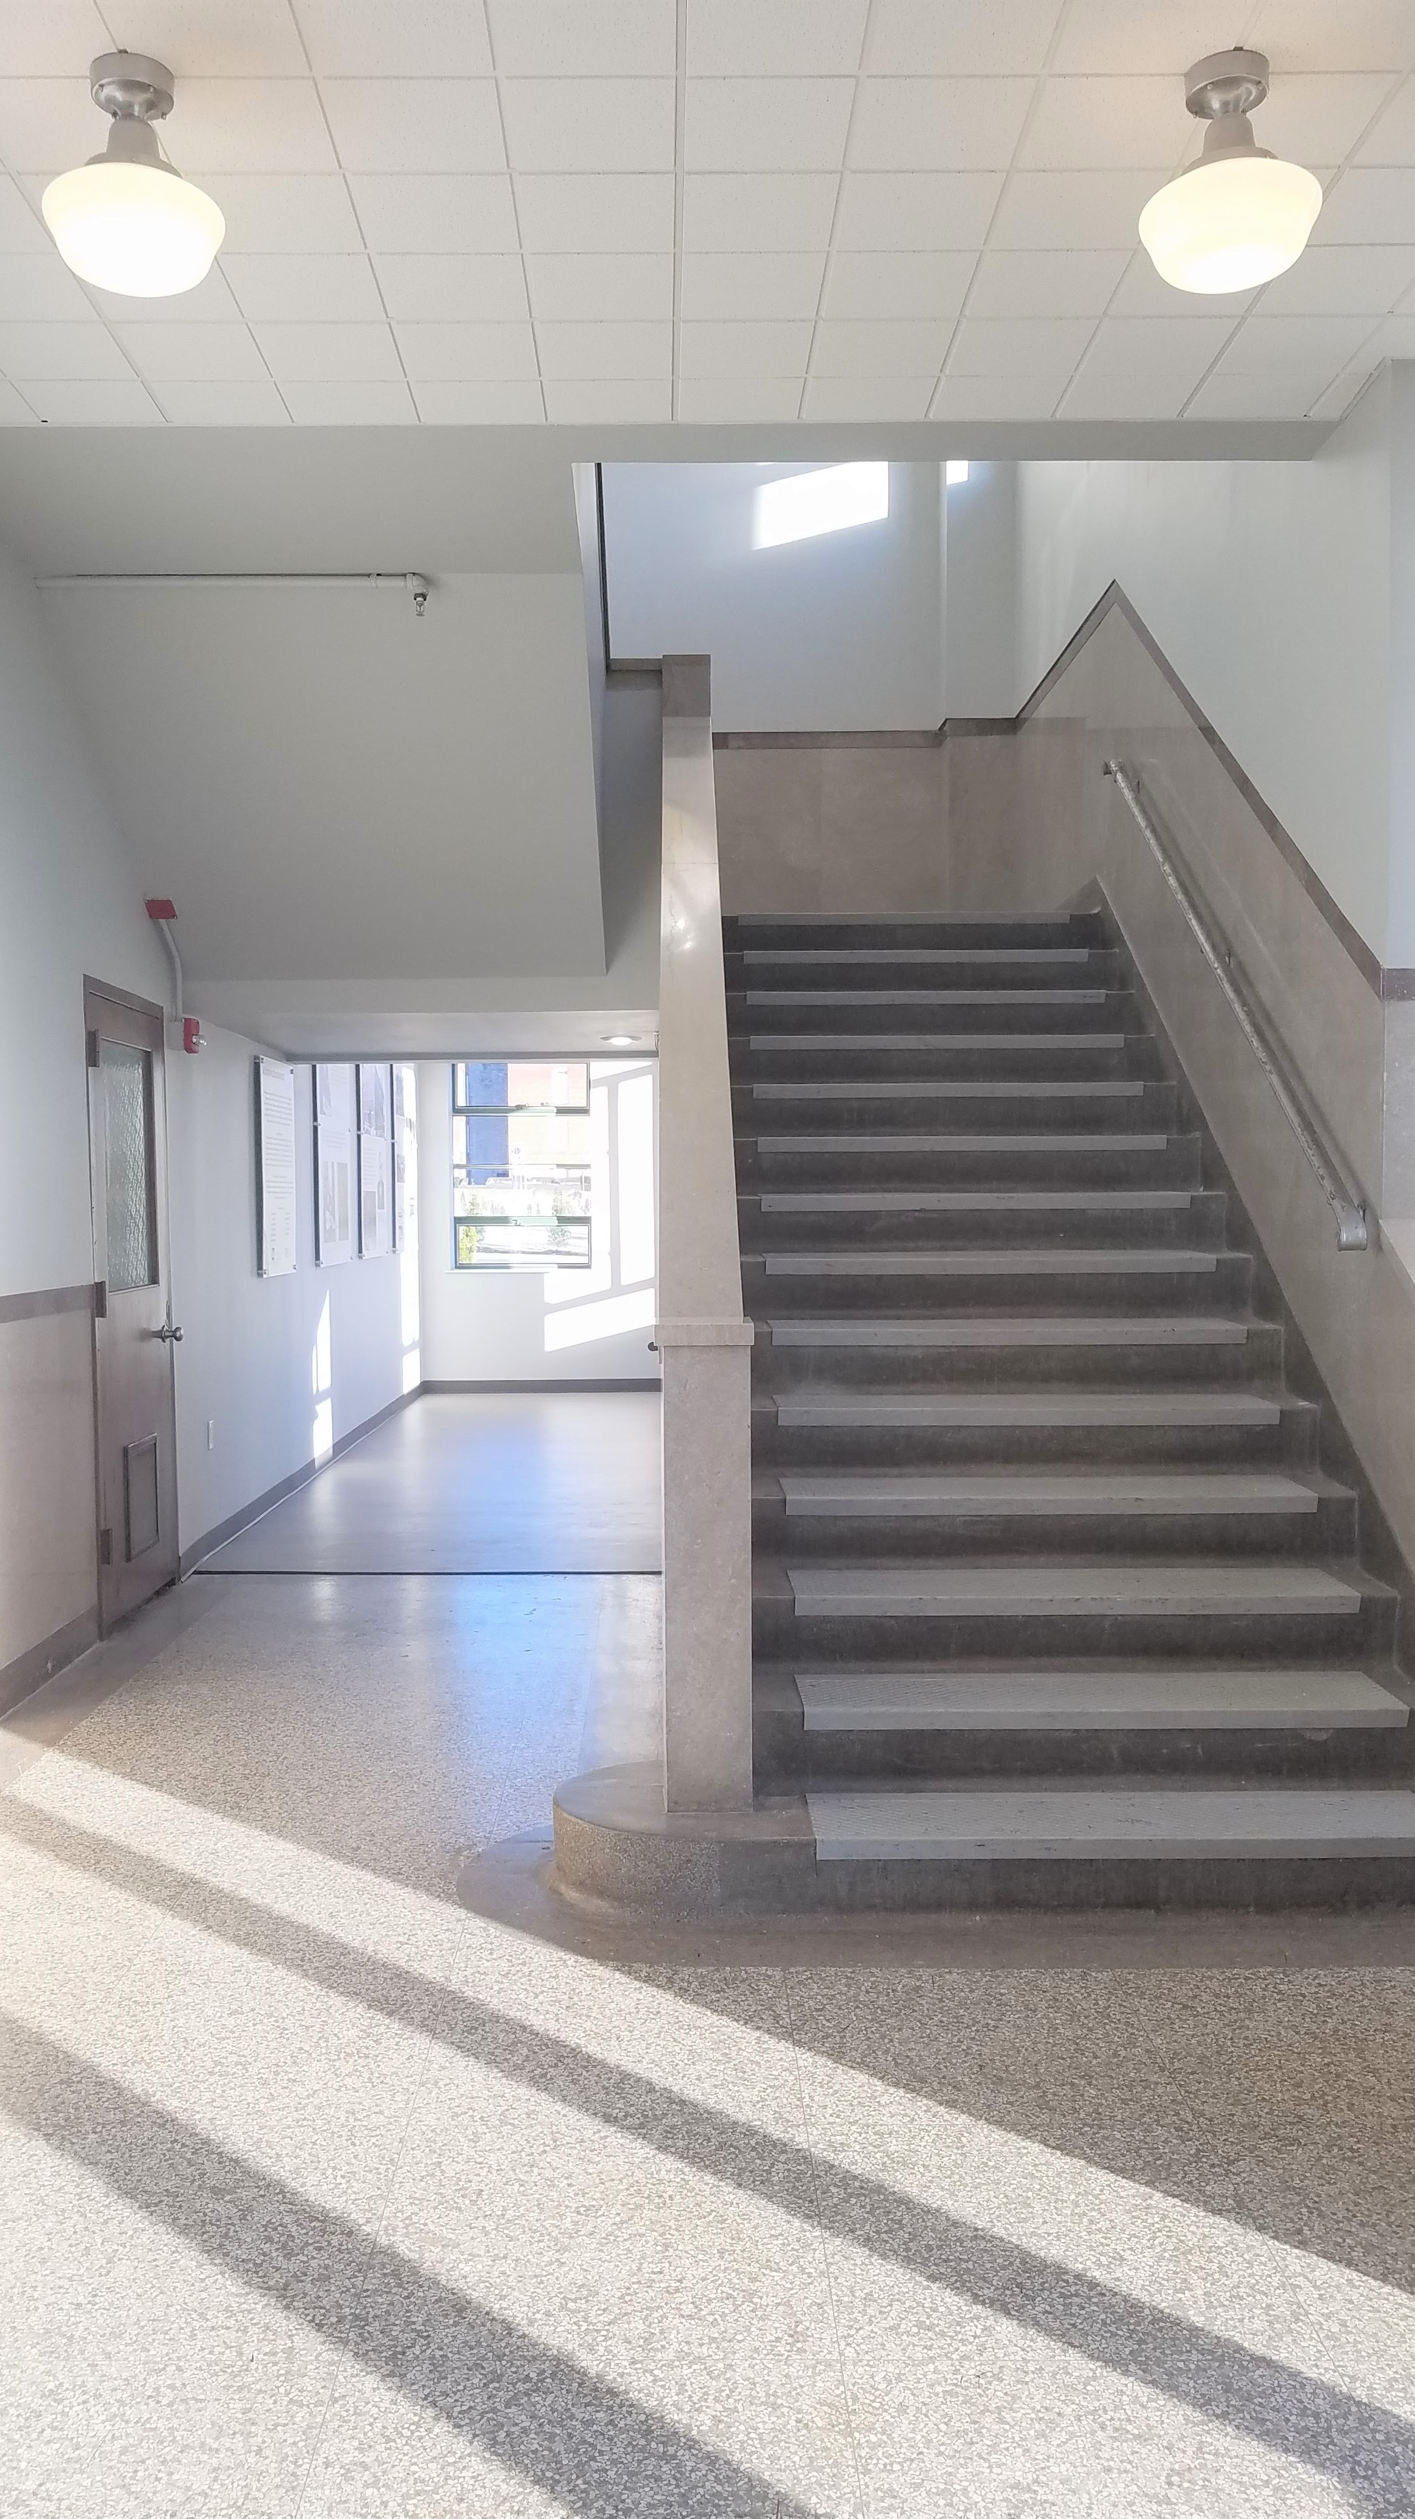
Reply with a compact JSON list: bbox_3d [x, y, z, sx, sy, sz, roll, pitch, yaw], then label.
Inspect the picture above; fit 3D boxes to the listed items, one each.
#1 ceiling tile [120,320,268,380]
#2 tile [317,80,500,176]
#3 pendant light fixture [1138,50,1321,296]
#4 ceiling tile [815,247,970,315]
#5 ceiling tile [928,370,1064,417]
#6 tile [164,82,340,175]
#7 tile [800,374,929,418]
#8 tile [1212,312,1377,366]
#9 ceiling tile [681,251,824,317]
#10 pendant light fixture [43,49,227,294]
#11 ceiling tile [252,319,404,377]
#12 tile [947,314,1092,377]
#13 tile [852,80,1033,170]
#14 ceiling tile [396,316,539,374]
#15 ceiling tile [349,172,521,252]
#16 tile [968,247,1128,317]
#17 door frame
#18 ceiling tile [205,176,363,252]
[{"bbox_3d":[-1.134,-2.022,4.199,0.305,0.019,0.300,-1,2,-1],"label":"ceiling tile"},{"bbox_3d":[-0.513,-2.026,3.371,0.305,0.020,0.305,-1,2,-1],"label":"tile"},{"bbox_3d":[0.868,-1.810,3.150,0.297,0.315,0.297,0,3,-1],"label":"pendant light fixture"},{"bbox_3d":[0.403,-2.056,3.977,0.305,0.020,0.305,-1,2,-1],"label":"ceiling tile"},{"bbox_3d":[0.692,-2.057,4.507,0.302,0.020,0.266,-1,3,-1],"label":"ceiling tile"},{"bbox_3d":[-0.822,-2.023,3.368,0.305,0.020,0.305,-1,2,-1],"label":"tile"},{"bbox_3d":[0.382,-2.052,4.501,0.302,0.020,0.266,-1,3,-1],"label":"tile"},{"bbox_3d":[1.308,-2.040,4.215,0.300,0.020,0.300,0,3,-1],"label":"tile"},{"bbox_3d":[0.095,-2.025,3.919,0.305,0.019,0.300,-1,2,-1],"label":"ceiling tile"},{"bbox_3d":[-0.966,-1.820,3.176,0.296,0.319,0.296,-1,2,-1],"label":"pendant light fixture"},{"bbox_3d":[-0.847,-2.053,4.261,0.305,0.020,0.305,-1,2,-1],"label":"ceiling tile"},{"bbox_3d":[0.695,-2.042,4.221,0.302,0.020,0.302,-1,3,-1],"label":"tile"},{"bbox_3d":[0.405,-1.982,3.292,0.300,0.020,0.300,0,3,-1],"label":"tile"},{"bbox_3d":[-0.527,-2.016,4.179,0.302,0.020,0.300,-1,2,-1],"label":"ceiling tile"},{"bbox_3d":[-0.514,-1.992,3.586,0.302,0.020,0.300,-1,2,-1],"label":"ceiling tile"},{"bbox_3d":[0.715,-2.060,3.981,0.305,0.020,0.305,-1,2,-1],"label":"tile"},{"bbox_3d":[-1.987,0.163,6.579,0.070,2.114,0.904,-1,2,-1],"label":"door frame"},{"bbox_3d":[-0.819,-1.987,3.580,0.302,0.020,0.300,-1,2,-1],"label":"ceiling tile"}]

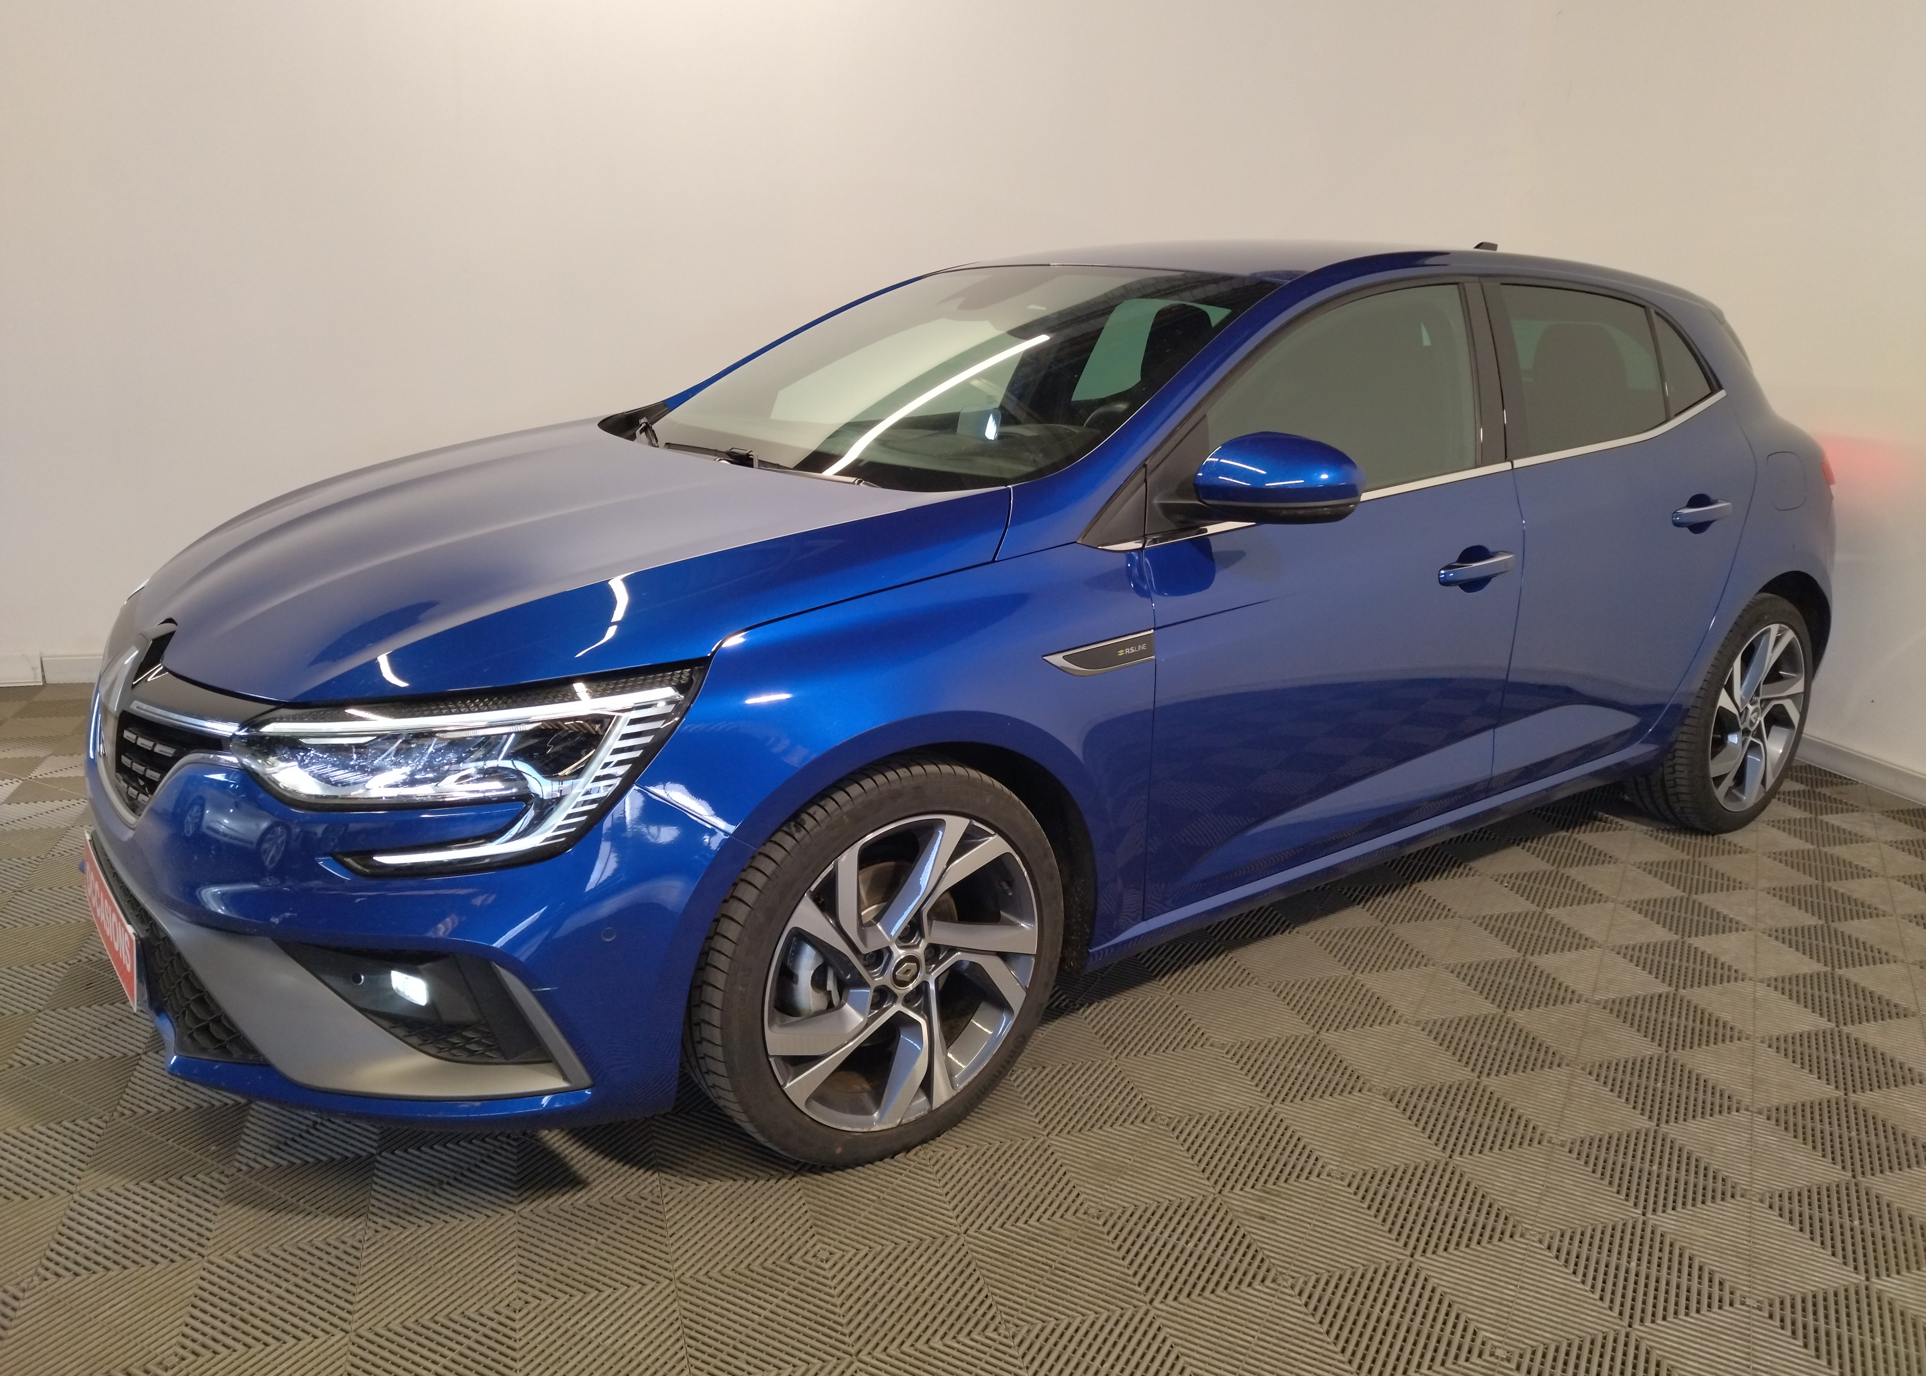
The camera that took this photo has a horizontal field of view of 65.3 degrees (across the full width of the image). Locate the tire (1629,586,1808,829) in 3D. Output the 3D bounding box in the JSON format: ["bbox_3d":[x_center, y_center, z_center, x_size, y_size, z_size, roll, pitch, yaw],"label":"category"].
[{"bbox_3d":[1.956,0.052,3.911,0.635,0.635,0.235,-9,20,-37],"label":"tire"}]

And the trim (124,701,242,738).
[{"bbox_3d":[-1.099,0.041,2.113,0.342,0.035,0.050,8,16,37],"label":"trim"}]

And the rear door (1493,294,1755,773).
[{"bbox_3d":[1.441,-0.357,3.437,1.060,1.090,0.340,-9,20,-37],"label":"rear door"}]

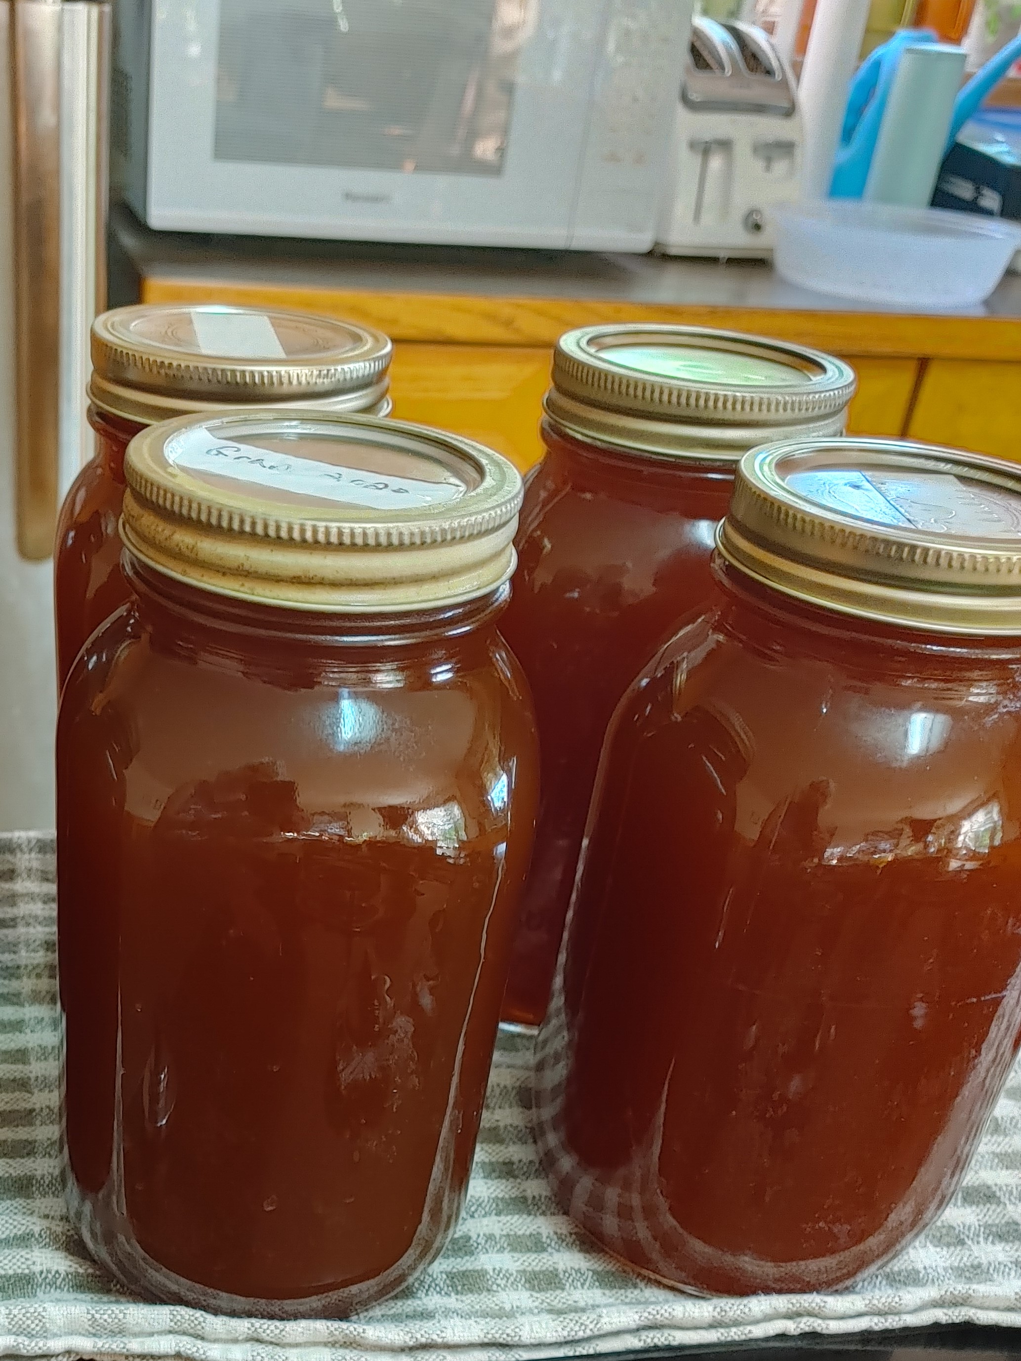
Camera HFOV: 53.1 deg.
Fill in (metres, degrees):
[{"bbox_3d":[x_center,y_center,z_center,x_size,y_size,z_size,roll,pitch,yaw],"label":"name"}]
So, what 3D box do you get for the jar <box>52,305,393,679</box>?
[{"bbox_3d":[-0.086,-0.006,0.334,0.112,0.211,0.112,6,28,-3],"label":"jar"}]

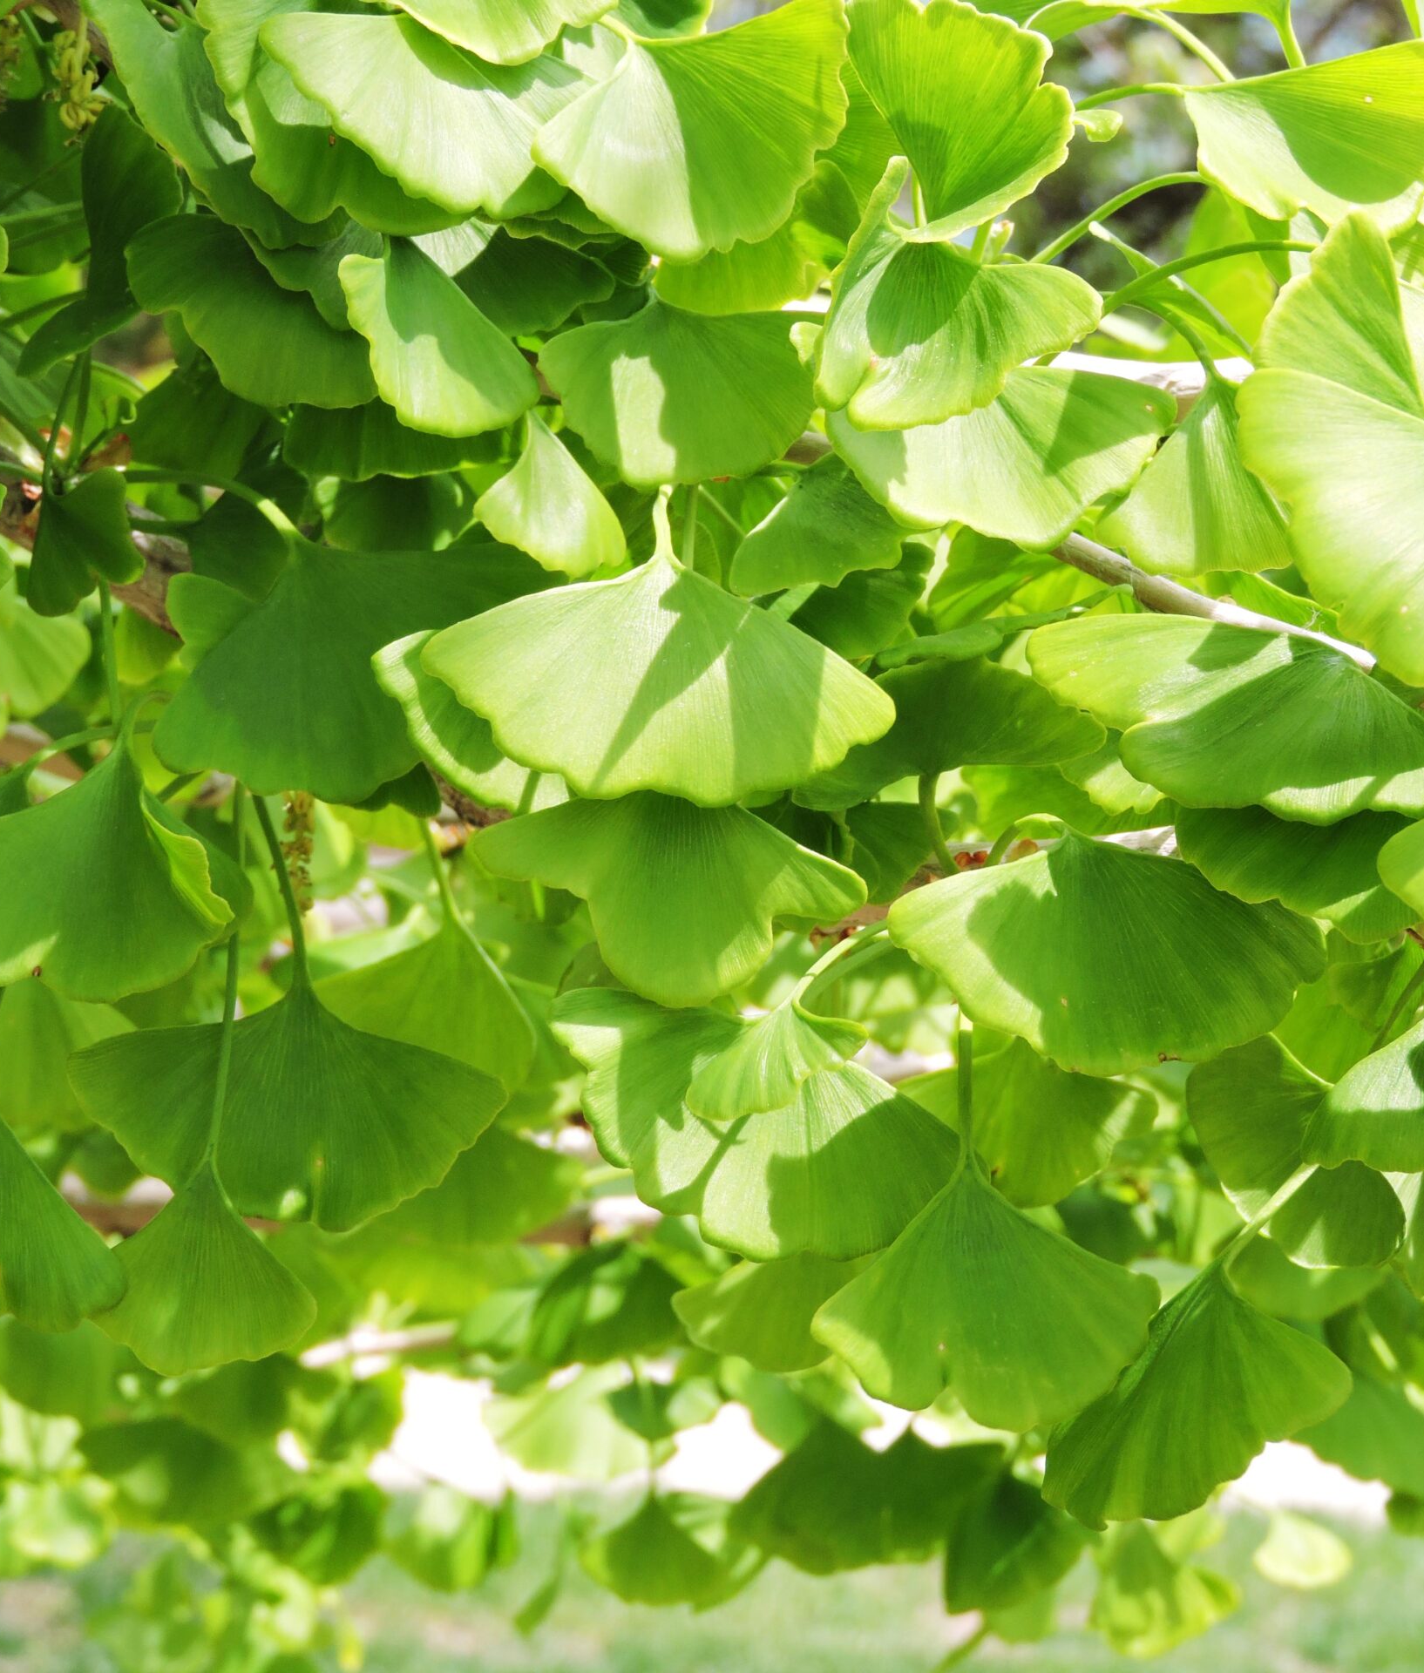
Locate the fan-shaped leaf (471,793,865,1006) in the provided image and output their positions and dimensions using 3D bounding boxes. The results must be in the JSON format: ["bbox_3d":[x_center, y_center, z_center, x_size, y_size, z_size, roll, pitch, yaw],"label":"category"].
[{"bbox_3d":[-0.007,0.008,0.745,0.066,0.040,0.020,6,-25,0],"label":"fan-shaped leaf"}]

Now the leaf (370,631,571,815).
[{"bbox_3d":[-0.033,-0.020,0.755,0.050,0.029,0.016,12,-28,0],"label":"leaf"}]

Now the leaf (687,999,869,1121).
[{"bbox_3d":[0.010,0.036,0.735,0.027,0.021,0.012,13,-30,0],"label":"leaf"}]

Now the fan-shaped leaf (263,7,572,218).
[{"bbox_3d":[-0.048,-0.120,0.750,0.056,0.018,0.031,27,48,0],"label":"fan-shaped leaf"}]

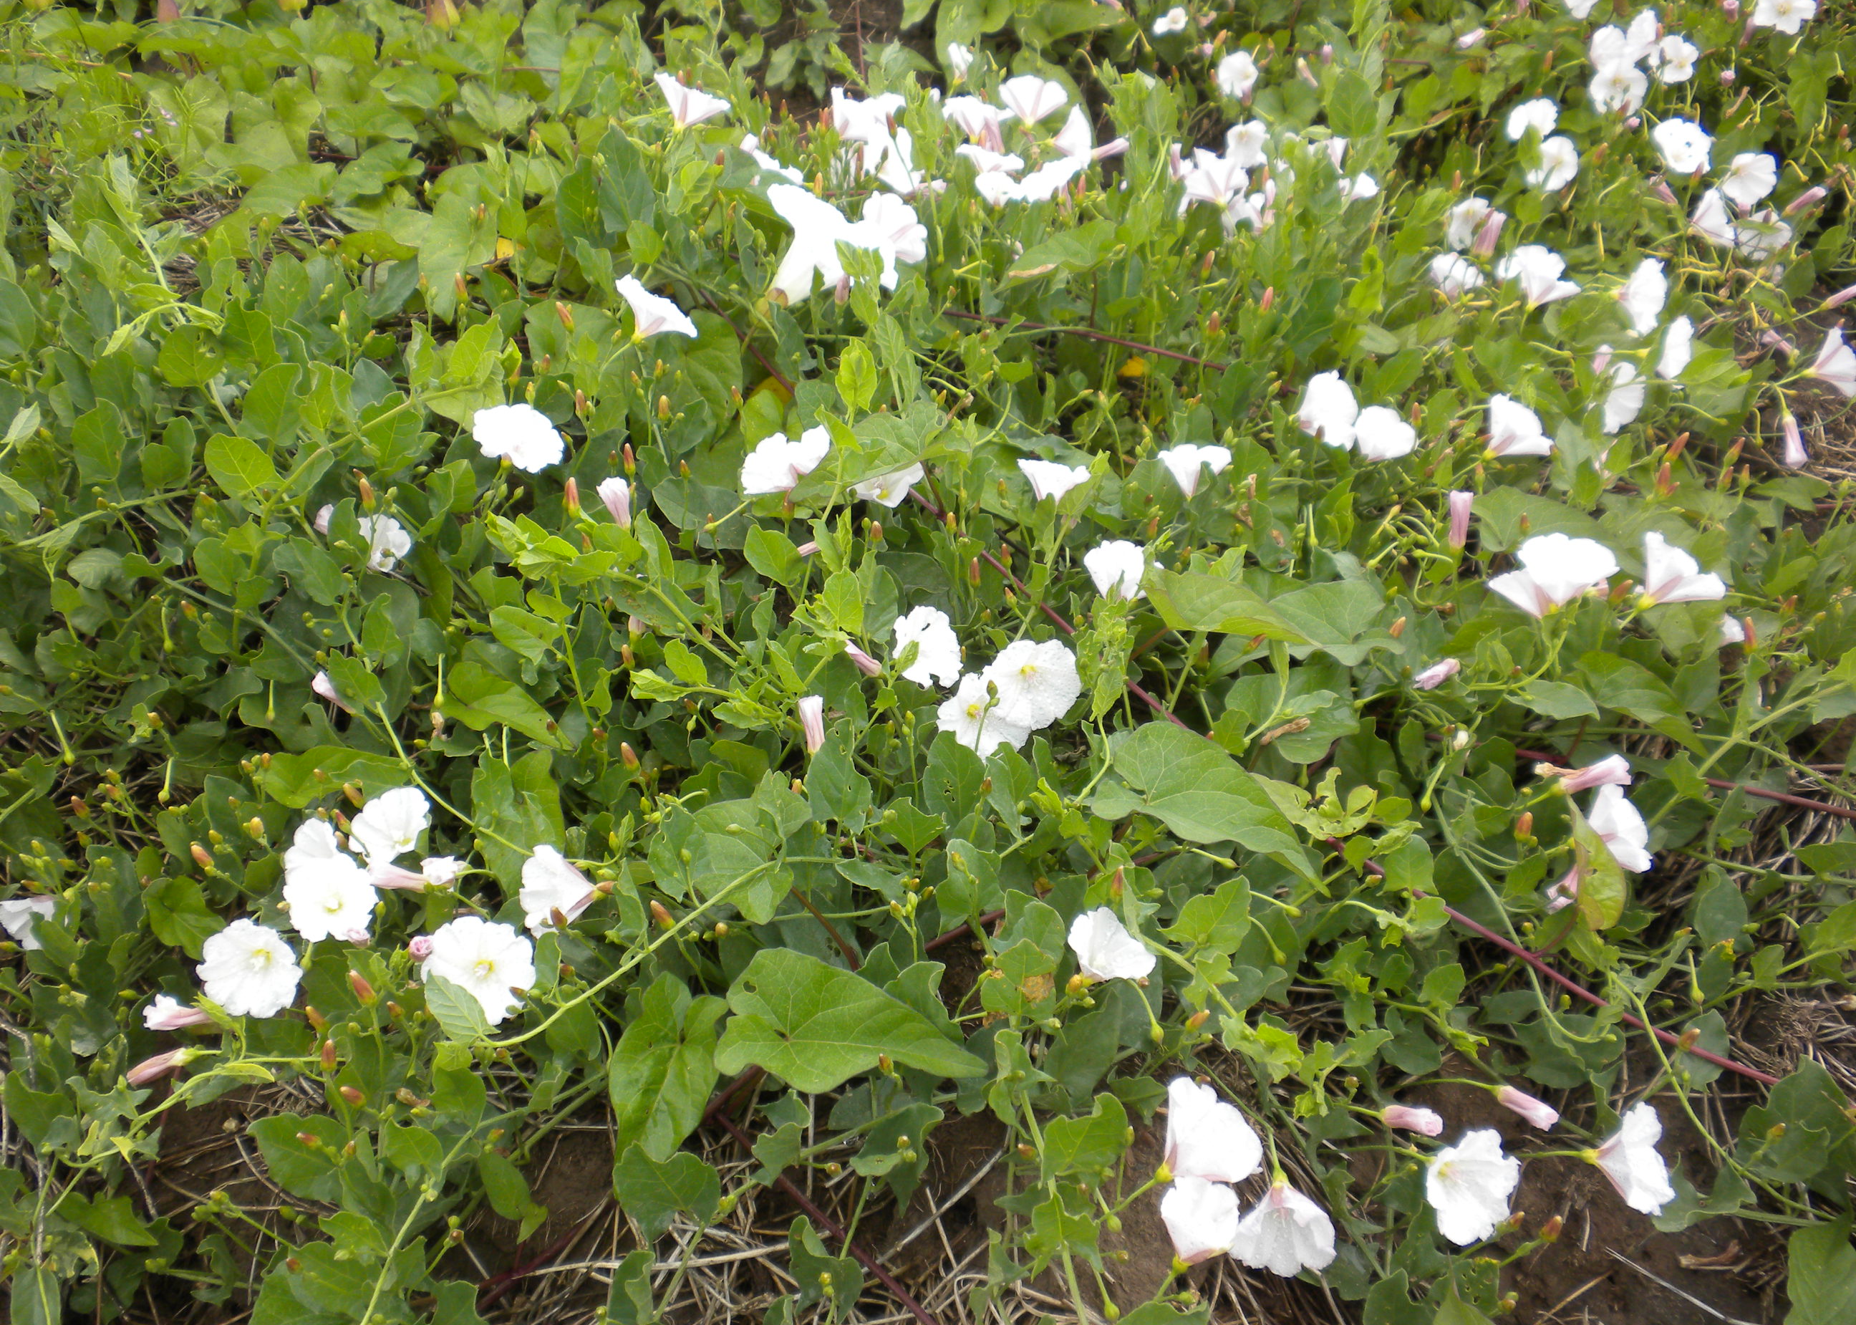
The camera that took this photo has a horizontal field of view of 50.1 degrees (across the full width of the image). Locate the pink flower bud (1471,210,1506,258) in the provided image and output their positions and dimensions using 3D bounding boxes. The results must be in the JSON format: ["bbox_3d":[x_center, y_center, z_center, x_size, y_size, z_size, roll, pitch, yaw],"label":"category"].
[{"bbox_3d":[0.237,-0.181,0.840,0.009,0.021,0.009,22,23,10],"label":"pink flower bud"}]

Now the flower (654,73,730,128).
[{"bbox_3d":[-0.102,-0.242,0.855,0.034,0.020,0.032,32,11,29],"label":"flower"}]

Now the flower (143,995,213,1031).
[{"bbox_3d":[-0.228,0.106,0.603,0.023,0.011,0.012,9,37,-29],"label":"flower"}]

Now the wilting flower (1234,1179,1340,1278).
[{"bbox_3d":[0.095,0.151,0.530,0.027,0.027,0.021,-3,84,-3],"label":"wilting flower"}]

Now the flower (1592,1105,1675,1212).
[{"bbox_3d":[0.223,0.158,0.631,0.024,0.035,0.035,-6,42,12],"label":"flower"}]

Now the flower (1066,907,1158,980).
[{"bbox_3d":[0.053,0.091,0.620,0.029,0.018,0.029,36,47,-5],"label":"flower"}]

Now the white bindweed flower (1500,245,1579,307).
[{"bbox_3d":[0.225,-0.142,0.730,0.029,0.018,0.026,6,15,0],"label":"white bindweed flower"}]

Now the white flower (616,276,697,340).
[{"bbox_3d":[-0.109,-0.131,0.760,0.035,0.019,0.035,22,18,-50],"label":"white flower"}]

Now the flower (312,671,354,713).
[{"bbox_3d":[-0.210,0.011,0.700,0.010,0.023,0.010,-16,31,37],"label":"flower"}]

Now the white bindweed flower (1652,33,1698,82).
[{"bbox_3d":[0.376,-0.302,1.000,0.024,0.024,0.017,14,2,16],"label":"white bindweed flower"}]

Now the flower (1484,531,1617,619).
[{"bbox_3d":[0.248,-0.033,0.791,0.048,0.048,0.029,4,88,5],"label":"flower"}]

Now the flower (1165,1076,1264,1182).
[{"bbox_3d":[0.081,0.150,0.608,0.026,0.037,0.037,-38,54,-17],"label":"flower"}]

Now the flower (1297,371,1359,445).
[{"bbox_3d":[0.173,-0.107,0.883,0.024,0.035,0.035,-30,47,-1],"label":"flower"}]

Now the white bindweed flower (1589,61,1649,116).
[{"bbox_3d":[0.392,-0.327,1.126,0.033,0.033,0.022,12,28,12],"label":"white bindweed flower"}]

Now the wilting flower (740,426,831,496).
[{"bbox_3d":[-0.054,-0.080,0.846,0.041,0.041,0.025,-30,82,-28],"label":"wilting flower"}]

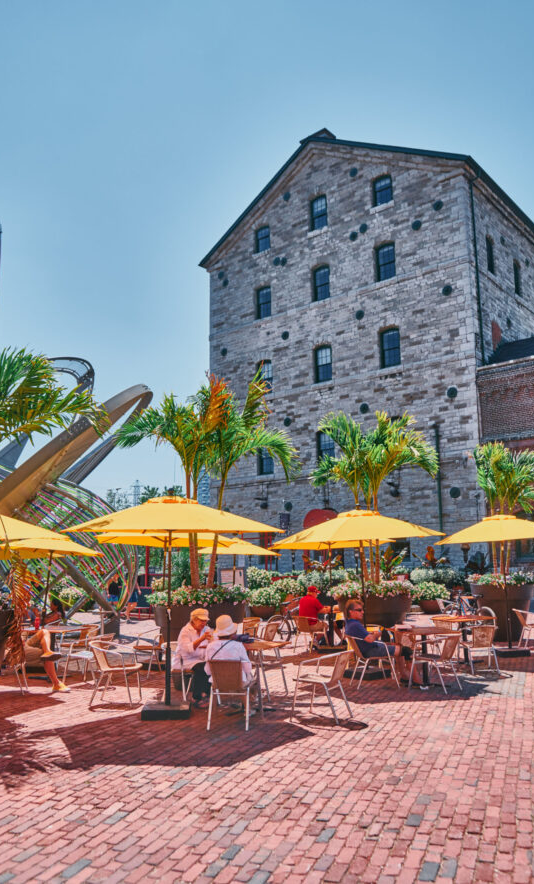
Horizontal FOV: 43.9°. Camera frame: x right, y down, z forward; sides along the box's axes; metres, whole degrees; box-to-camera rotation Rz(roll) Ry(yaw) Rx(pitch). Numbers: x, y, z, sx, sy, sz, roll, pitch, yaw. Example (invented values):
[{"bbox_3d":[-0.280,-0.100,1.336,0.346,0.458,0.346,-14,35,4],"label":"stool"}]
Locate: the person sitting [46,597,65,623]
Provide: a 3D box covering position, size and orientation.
[{"bbox_3d":[-3.498,3.153,10.817,0.800,1.170,0.520,8,-14,-41],"label":"person sitting"}]

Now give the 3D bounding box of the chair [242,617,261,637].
[{"bbox_3d":[-0.277,3.525,11.861,0.560,0.750,0.570,-6,-12,30],"label":"chair"}]

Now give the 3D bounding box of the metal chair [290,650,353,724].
[{"bbox_3d":[0.632,2.774,7.581,0.570,0.730,0.560,-7,-13,29],"label":"metal chair"}]

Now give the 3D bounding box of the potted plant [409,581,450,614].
[{"bbox_3d":[5.365,5.088,21.630,1.220,1.060,1.220,-1,-10,0],"label":"potted plant"}]

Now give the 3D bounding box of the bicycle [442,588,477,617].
[{"bbox_3d":[4.374,3.693,14.370,0.580,1.050,1.700,3,-10,-21],"label":"bicycle"}]

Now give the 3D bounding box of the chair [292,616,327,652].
[{"bbox_3d":[0.829,3.711,12.944,0.560,0.750,0.580,-10,-14,43],"label":"chair"}]

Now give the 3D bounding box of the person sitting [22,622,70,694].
[{"bbox_3d":[-3.349,2.991,9.675,0.900,1.260,0.520,1,-11,-9],"label":"person sitting"}]

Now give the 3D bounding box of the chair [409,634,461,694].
[{"bbox_3d":[2.369,3.097,9.378,0.560,0.740,0.570,10,-16,-43],"label":"chair"}]

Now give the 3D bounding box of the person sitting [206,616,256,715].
[{"bbox_3d":[-0.398,2.551,7.578,0.570,1.190,0.780,-3,-11,10],"label":"person sitting"}]

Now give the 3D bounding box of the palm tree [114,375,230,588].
[{"bbox_3d":[-1.433,0.620,10.054,1.660,3.220,1.500,-1,-10,0],"label":"palm tree"}]

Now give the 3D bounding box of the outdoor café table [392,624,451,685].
[{"bbox_3d":[2.195,3.028,9.271,0.770,0.745,0.770,5,-11,-31],"label":"outdoor café table"}]

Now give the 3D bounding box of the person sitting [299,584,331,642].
[{"bbox_3d":[1.002,3.763,14.124,0.520,1.330,0.720,-12,-15,43],"label":"person sitting"}]

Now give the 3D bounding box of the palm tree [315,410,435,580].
[{"bbox_3d":[2.681,1.403,17.347,3.000,4.500,2.900,-1,-10,0],"label":"palm tree"}]

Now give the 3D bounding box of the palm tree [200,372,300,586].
[{"bbox_3d":[-0.262,0.584,10.402,1.650,3.500,1.650,-1,-11,0],"label":"palm tree"}]

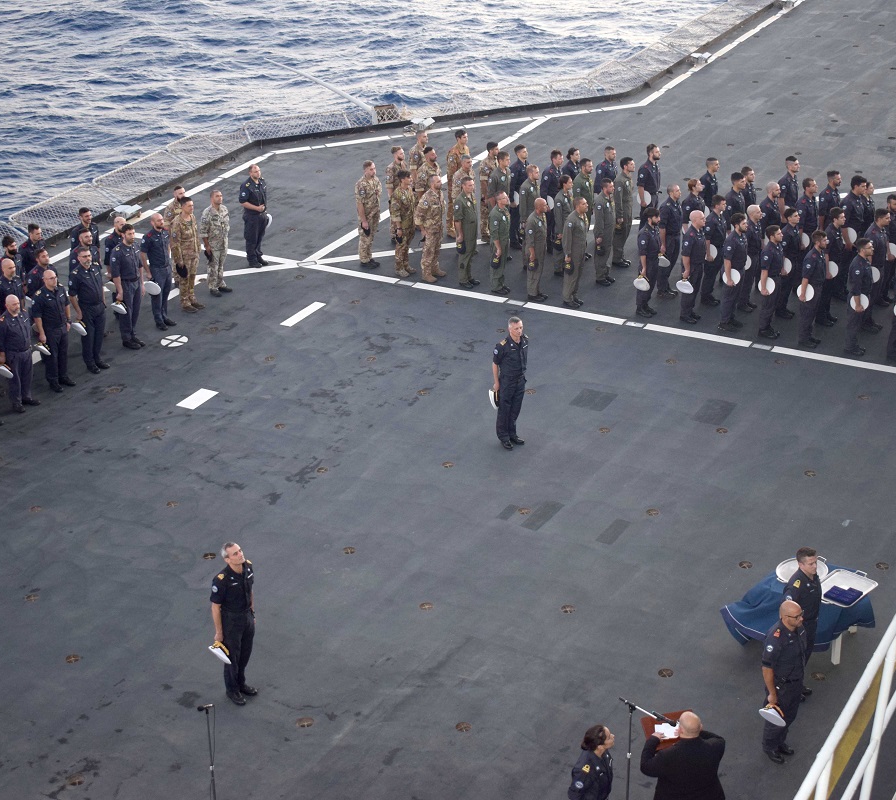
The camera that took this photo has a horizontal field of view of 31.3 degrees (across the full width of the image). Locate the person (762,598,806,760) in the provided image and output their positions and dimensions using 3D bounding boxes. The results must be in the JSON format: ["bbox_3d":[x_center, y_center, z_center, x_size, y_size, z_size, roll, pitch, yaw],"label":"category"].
[{"bbox_3d":[3.177,2.637,15.120,0.520,1.750,0.360,-23,34,-39],"label":"person"}]

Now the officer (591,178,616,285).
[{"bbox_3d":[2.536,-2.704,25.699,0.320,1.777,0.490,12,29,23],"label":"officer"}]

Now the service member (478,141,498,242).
[{"bbox_3d":[0.690,-3.643,27.933,0.360,1.779,0.520,13,29,25],"label":"service member"}]

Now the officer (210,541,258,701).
[{"bbox_3d":[-2.126,2.191,15.858,0.380,1.771,0.530,13,29,25],"label":"officer"}]

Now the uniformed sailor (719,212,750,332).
[{"bbox_3d":[4.310,-1.941,24.075,0.320,1.812,0.490,11,29,22],"label":"uniformed sailor"}]

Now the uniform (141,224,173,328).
[{"bbox_3d":[-4.395,-1.861,24.386,0.310,1.483,0.490,16,31,29],"label":"uniform"}]

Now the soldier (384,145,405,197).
[{"bbox_3d":[-0.901,-3.559,27.741,0.330,1.741,0.510,14,30,27],"label":"soldier"}]

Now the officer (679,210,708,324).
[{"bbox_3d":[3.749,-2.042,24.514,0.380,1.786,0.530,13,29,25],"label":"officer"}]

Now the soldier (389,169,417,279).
[{"bbox_3d":[-0.737,-2.907,26.248,0.330,1.776,0.510,14,30,27],"label":"soldier"}]

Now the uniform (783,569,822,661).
[{"bbox_3d":[3.537,2.309,16.038,0.320,1.440,0.500,22,34,38],"label":"uniform"}]

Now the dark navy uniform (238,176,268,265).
[{"bbox_3d":[-3.294,-3.043,27.130,0.340,1.479,0.530,13,29,25],"label":"dark navy uniform"}]

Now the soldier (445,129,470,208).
[{"bbox_3d":[0.187,-3.927,28.548,0.360,1.830,0.510,17,31,31],"label":"soldier"}]

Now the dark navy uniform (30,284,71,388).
[{"bbox_3d":[-5.541,-0.905,22.693,0.340,1.512,0.530,13,29,25],"label":"dark navy uniform"}]

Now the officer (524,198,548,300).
[{"bbox_3d":[1.413,-2.381,25.154,0.320,1.707,0.490,11,29,22],"label":"officer"}]

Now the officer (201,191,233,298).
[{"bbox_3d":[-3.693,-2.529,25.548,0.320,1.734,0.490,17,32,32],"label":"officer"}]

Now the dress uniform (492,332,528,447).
[{"bbox_3d":[0.820,-0.125,21.056,0.520,1.570,0.340,-17,30,-30],"label":"dress uniform"}]

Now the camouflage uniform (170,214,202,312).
[{"bbox_3d":[-4.126,-2.221,25.342,0.340,1.561,0.530,13,29,25],"label":"camouflage uniform"}]

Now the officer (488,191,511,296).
[{"bbox_3d":[0.827,-2.547,25.842,0.350,1.710,0.490,16,30,30],"label":"officer"}]

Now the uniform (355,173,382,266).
[{"bbox_3d":[-1.348,-3.035,26.965,0.340,1.565,0.530,13,29,25],"label":"uniform"}]

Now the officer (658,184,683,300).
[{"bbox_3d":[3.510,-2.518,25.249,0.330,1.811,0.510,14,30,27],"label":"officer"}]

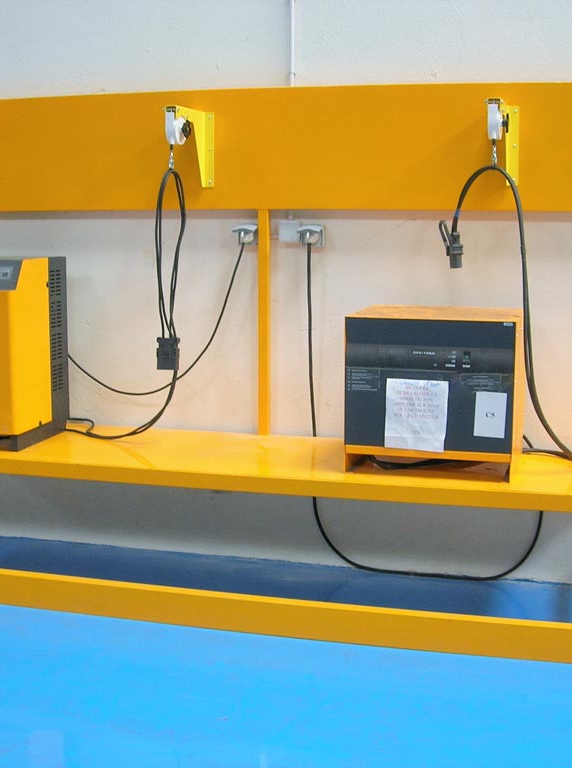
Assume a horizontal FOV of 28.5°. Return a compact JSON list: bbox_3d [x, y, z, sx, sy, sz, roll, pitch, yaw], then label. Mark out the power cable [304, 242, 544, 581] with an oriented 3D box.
[{"bbox_3d":[0.527,0.109,4.407,0.917,1.302,0.098,2,9,15],"label":"power cable"}]

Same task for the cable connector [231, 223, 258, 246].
[{"bbox_3d":[-0.161,-0.594,4.479,0.085,0.085,0.098,2,9,15],"label":"cable connector"}]

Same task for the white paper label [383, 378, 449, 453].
[{"bbox_3d":[0.447,0.109,3.871,0.213,0.243,0.006,2,9,15],"label":"white paper label"}]

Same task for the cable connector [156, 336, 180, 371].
[{"bbox_3d":[-0.452,-0.119,4.361,0.086,0.129,0.046,2,9,15],"label":"cable connector"}]

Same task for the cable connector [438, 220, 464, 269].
[{"bbox_3d":[0.585,-0.493,3.973,0.078,0.161,0.065,2,9,15],"label":"cable connector"}]

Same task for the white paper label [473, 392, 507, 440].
[{"bbox_3d":[0.684,0.104,3.763,0.102,0.152,0.004,2,9,15],"label":"white paper label"}]

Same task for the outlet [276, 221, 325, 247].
[{"bbox_3d":[0.055,-0.603,4.511,0.183,0.102,0.091,2,9,15],"label":"outlet"}]

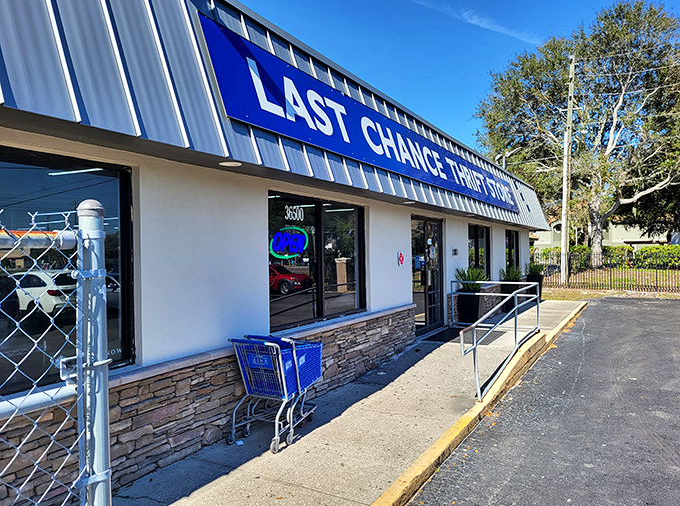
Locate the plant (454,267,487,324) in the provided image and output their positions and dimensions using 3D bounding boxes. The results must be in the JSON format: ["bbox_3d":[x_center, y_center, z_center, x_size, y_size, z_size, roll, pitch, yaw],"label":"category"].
[{"bbox_3d":[2.836,0.990,10.940,0.640,1.360,0.670,-1,0,30],"label":"plant"}]

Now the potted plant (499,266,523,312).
[{"bbox_3d":[4.809,0.997,14.247,0.600,1.310,0.620,-1,0,30],"label":"potted plant"}]

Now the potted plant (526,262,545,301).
[{"bbox_3d":[6.550,0.955,17.111,0.580,1.350,0.580,-1,0,30],"label":"potted plant"}]

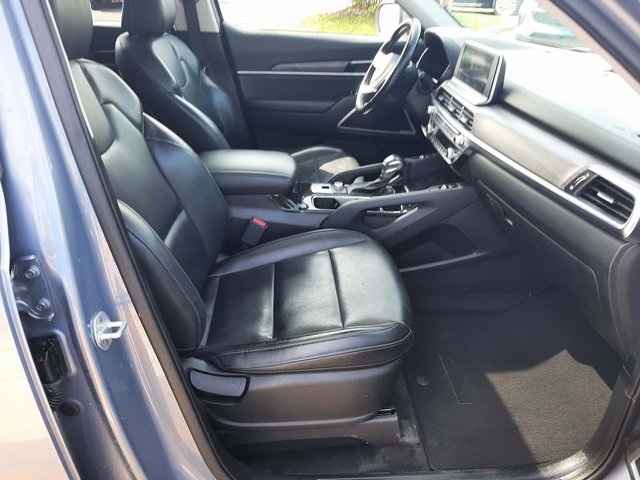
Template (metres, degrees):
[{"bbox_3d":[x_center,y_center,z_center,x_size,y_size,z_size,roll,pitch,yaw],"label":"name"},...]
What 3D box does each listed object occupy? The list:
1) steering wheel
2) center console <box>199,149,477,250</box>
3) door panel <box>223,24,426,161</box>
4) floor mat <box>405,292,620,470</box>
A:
[{"bbox_3d":[0.245,-0.627,1.762,0.100,0.375,0.375,27,24,-18],"label":"steering wheel"},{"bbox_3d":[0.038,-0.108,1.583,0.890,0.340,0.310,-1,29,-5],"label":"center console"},{"bbox_3d":[0.075,-0.609,2.179,0.970,0.660,0.130,-1,29,-5],"label":"door panel"},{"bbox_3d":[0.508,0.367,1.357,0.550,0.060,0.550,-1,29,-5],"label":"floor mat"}]

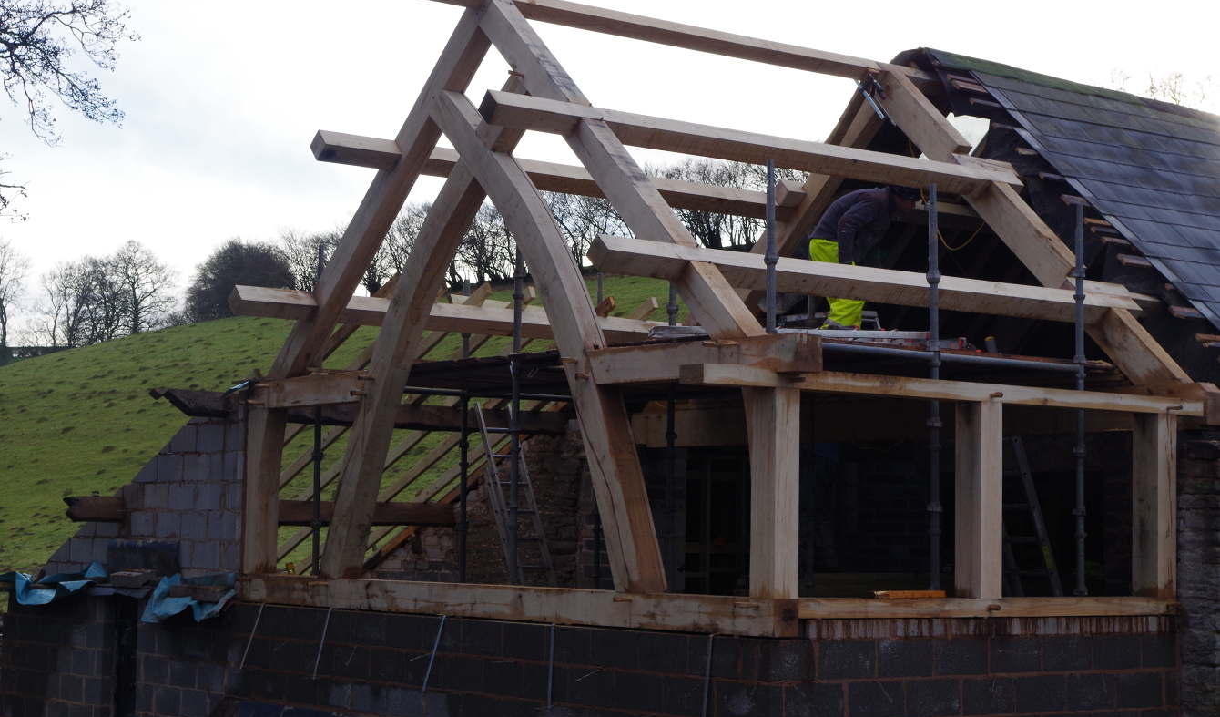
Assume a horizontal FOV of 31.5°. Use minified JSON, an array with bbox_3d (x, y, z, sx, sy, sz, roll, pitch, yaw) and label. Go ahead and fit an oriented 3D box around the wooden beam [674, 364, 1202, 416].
[{"bbox_3d":[2.054,0.209,12.454,4.156,0.105,0.195,4,-6,-38],"label":"wooden beam"}]

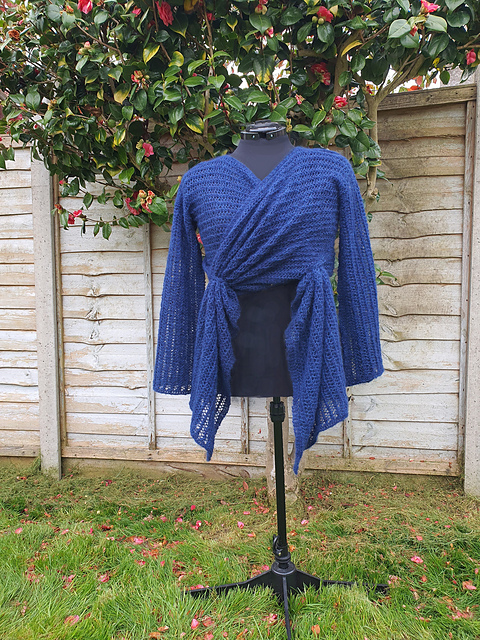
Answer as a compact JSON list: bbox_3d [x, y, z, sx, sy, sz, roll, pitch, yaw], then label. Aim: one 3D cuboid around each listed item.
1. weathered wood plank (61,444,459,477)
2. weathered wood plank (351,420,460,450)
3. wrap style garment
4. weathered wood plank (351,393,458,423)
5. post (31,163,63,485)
[{"bbox_3d":[0.021,0.618,2.130,1.767,0.055,0.030,0,4,11],"label":"weathered wood plank"},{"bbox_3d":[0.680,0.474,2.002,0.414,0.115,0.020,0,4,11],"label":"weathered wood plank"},{"bbox_3d":[0.070,-0.033,1.200,0.570,0.780,0.280,-2,4,6],"label":"wrap style garment"},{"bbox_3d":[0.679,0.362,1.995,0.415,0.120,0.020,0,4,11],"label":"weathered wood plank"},{"bbox_3d":[-0.885,-0.033,2.271,0.098,1.554,0.100,1,4,11],"label":"post"}]

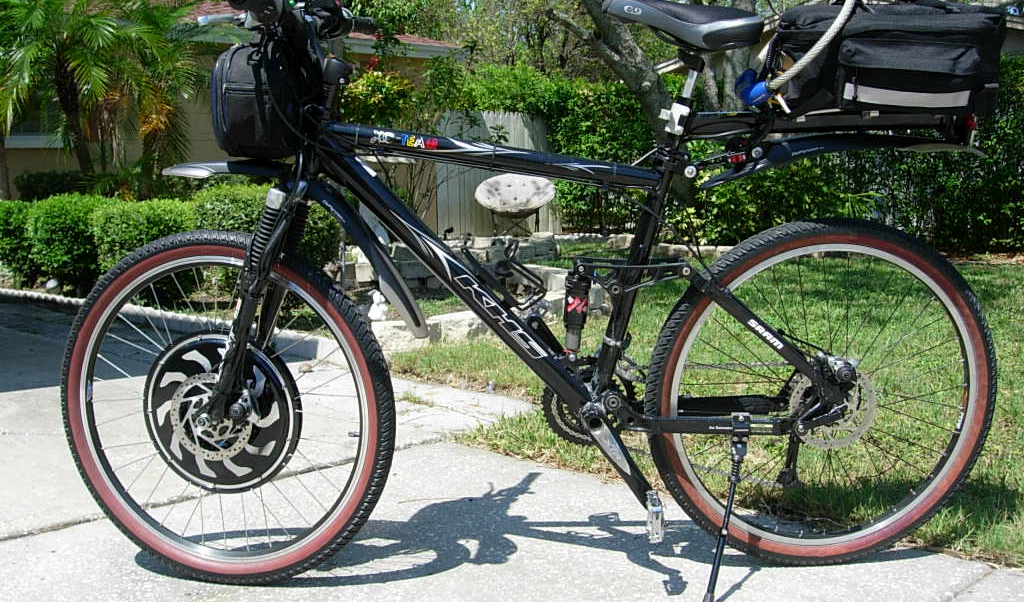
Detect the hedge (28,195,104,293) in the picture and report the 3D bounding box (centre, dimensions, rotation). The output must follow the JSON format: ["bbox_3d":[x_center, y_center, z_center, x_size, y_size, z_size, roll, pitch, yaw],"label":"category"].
[{"bbox_3d":[-3.369,-0.450,8.500,0.620,0.740,0.620,-3,6,-21],"label":"hedge"}]

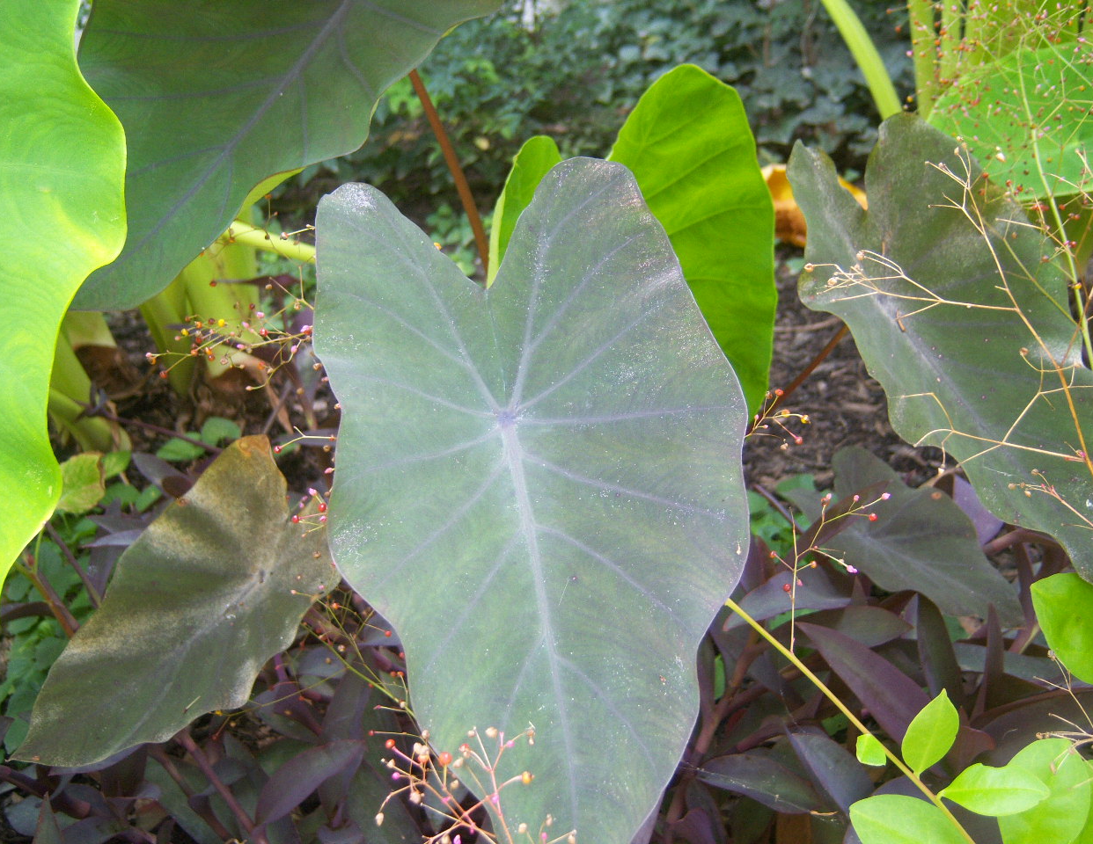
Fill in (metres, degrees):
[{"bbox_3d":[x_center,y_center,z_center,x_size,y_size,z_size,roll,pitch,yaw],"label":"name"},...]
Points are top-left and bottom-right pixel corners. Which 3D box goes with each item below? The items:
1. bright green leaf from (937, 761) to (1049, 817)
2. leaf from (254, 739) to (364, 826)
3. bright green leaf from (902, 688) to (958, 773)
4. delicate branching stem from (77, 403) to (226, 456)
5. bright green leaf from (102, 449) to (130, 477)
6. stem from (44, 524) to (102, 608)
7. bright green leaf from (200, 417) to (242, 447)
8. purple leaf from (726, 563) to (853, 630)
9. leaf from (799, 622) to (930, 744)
[{"bbox_3d":[0.223,0.183,0.583,0.062,0.010,0.027,1,59,-14],"label":"bright green leaf"},{"bbox_3d":[-0.172,0.261,0.855,0.095,0.018,0.034,-32,54,-32],"label":"leaf"},{"bbox_3d":[0.195,0.156,0.593,0.026,0.010,0.046,21,70,12],"label":"bright green leaf"},{"bbox_3d":[-0.448,0.005,1.325,0.203,0.022,0.022,17,30,20],"label":"delicate branching stem"},{"bbox_3d":[-0.462,0.044,1.260,0.030,0.012,0.039,23,56,25],"label":"bright green leaf"},{"bbox_3d":[-0.435,0.131,1.075,0.012,0.012,0.110,-22,55,-37],"label":"stem"},{"bbox_3d":[-0.375,0.012,1.355,0.036,0.012,0.051,33,48,29],"label":"bright green leaf"},{"bbox_3d":[0.193,0.140,0.925,0.120,0.020,0.032,-8,44,-25],"label":"purple leaf"},{"bbox_3d":[0.224,0.182,0.830,0.034,0.018,0.118,-29,55,-27],"label":"leaf"}]

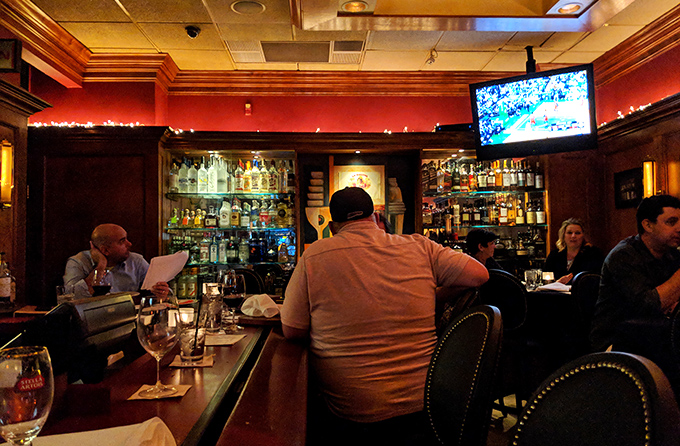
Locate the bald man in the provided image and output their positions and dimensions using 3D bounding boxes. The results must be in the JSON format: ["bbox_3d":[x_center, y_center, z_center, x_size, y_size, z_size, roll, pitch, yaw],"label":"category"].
[{"bbox_3d":[-1.420,0.644,3.325,0.680,1.280,0.720,1,-3,-22],"label":"bald man"}]

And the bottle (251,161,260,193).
[{"bbox_3d":[-0.826,-0.453,5.200,0.086,0.310,0.086,0,-2,-3],"label":"bottle"}]

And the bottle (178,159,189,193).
[{"bbox_3d":[-1.505,-0.457,5.100,0.086,0.343,0.086,-1,-2,-2],"label":"bottle"}]

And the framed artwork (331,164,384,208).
[{"bbox_3d":[0.191,-0.356,5.320,0.510,0.440,0.035,0,-2,-3],"label":"framed artwork"}]

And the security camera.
[{"bbox_3d":[-1.172,-1.510,4.230,0.122,0.088,0.122,-1,-2,-3],"label":"security camera"}]

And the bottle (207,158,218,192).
[{"bbox_3d":[-1.227,-0.465,5.113,0.090,0.350,0.088,-1,-1,-3],"label":"bottle"}]

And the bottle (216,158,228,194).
[{"bbox_3d":[-1.134,-0.453,5.117,0.090,0.345,0.088,-1,-1,-3],"label":"bottle"}]

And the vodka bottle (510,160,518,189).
[{"bbox_3d":[1.707,-0.467,5.210,0.080,0.295,0.080,-1,-2,-2],"label":"vodka bottle"}]

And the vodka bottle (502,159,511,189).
[{"bbox_3d":[1.644,-0.466,5.222,0.079,0.298,0.079,0,-2,-2],"label":"vodka bottle"}]

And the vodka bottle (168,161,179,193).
[{"bbox_3d":[-1.578,-0.445,5.041,0.086,0.320,0.086,0,-2,-2],"label":"vodka bottle"}]

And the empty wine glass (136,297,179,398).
[{"bbox_3d":[-0.431,0.291,1.262,0.101,0.218,0.101,0,-2,-3],"label":"empty wine glass"}]

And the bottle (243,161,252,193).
[{"bbox_3d":[-0.883,-0.442,5.076,0.081,0.306,0.081,0,-2,-2],"label":"bottle"}]

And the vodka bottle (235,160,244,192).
[{"bbox_3d":[-0.958,-0.449,5.072,0.083,0.320,0.083,0,-2,-2],"label":"vodka bottle"}]

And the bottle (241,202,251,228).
[{"bbox_3d":[-0.928,-0.073,5.200,0.085,0.255,0.080,0,-2,-3],"label":"bottle"}]

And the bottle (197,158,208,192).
[{"bbox_3d":[-1.303,-0.460,5.055,0.090,0.348,0.090,0,-2,-2],"label":"bottle"}]

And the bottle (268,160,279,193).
[{"bbox_3d":[-0.652,-0.453,5.200,0.086,0.310,0.086,0,-2,-3],"label":"bottle"}]

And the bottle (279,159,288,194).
[{"bbox_3d":[-0.543,-0.444,5.093,0.084,0.313,0.084,0,-2,-2],"label":"bottle"}]

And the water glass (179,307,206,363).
[{"bbox_3d":[-0.436,0.331,1.577,0.082,0.150,0.082,-1,-1,-3],"label":"water glass"}]

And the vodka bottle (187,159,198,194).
[{"bbox_3d":[-1.396,-0.452,5.050,0.090,0.333,0.090,0,-2,-2],"label":"vodka bottle"}]

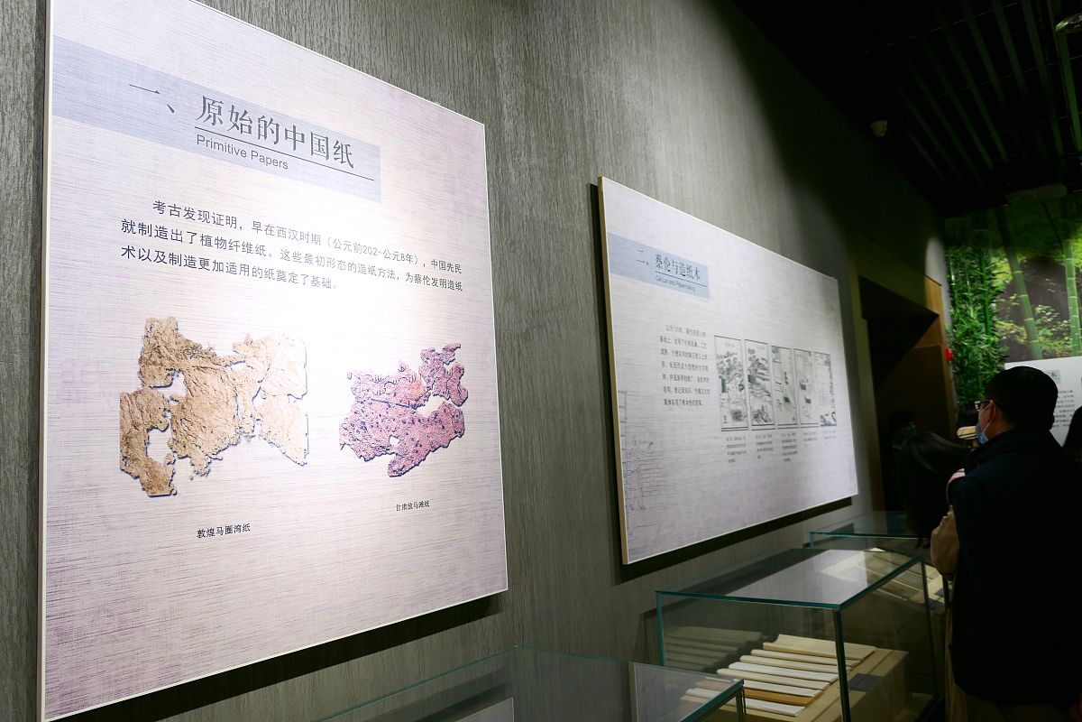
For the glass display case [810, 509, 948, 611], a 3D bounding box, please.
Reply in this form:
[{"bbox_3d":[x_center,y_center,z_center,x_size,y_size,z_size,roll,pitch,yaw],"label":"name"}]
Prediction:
[{"bbox_3d":[1.746,1.018,3.470,0.535,0.480,0.930,-9,-9,38],"label":"glass display case"}]

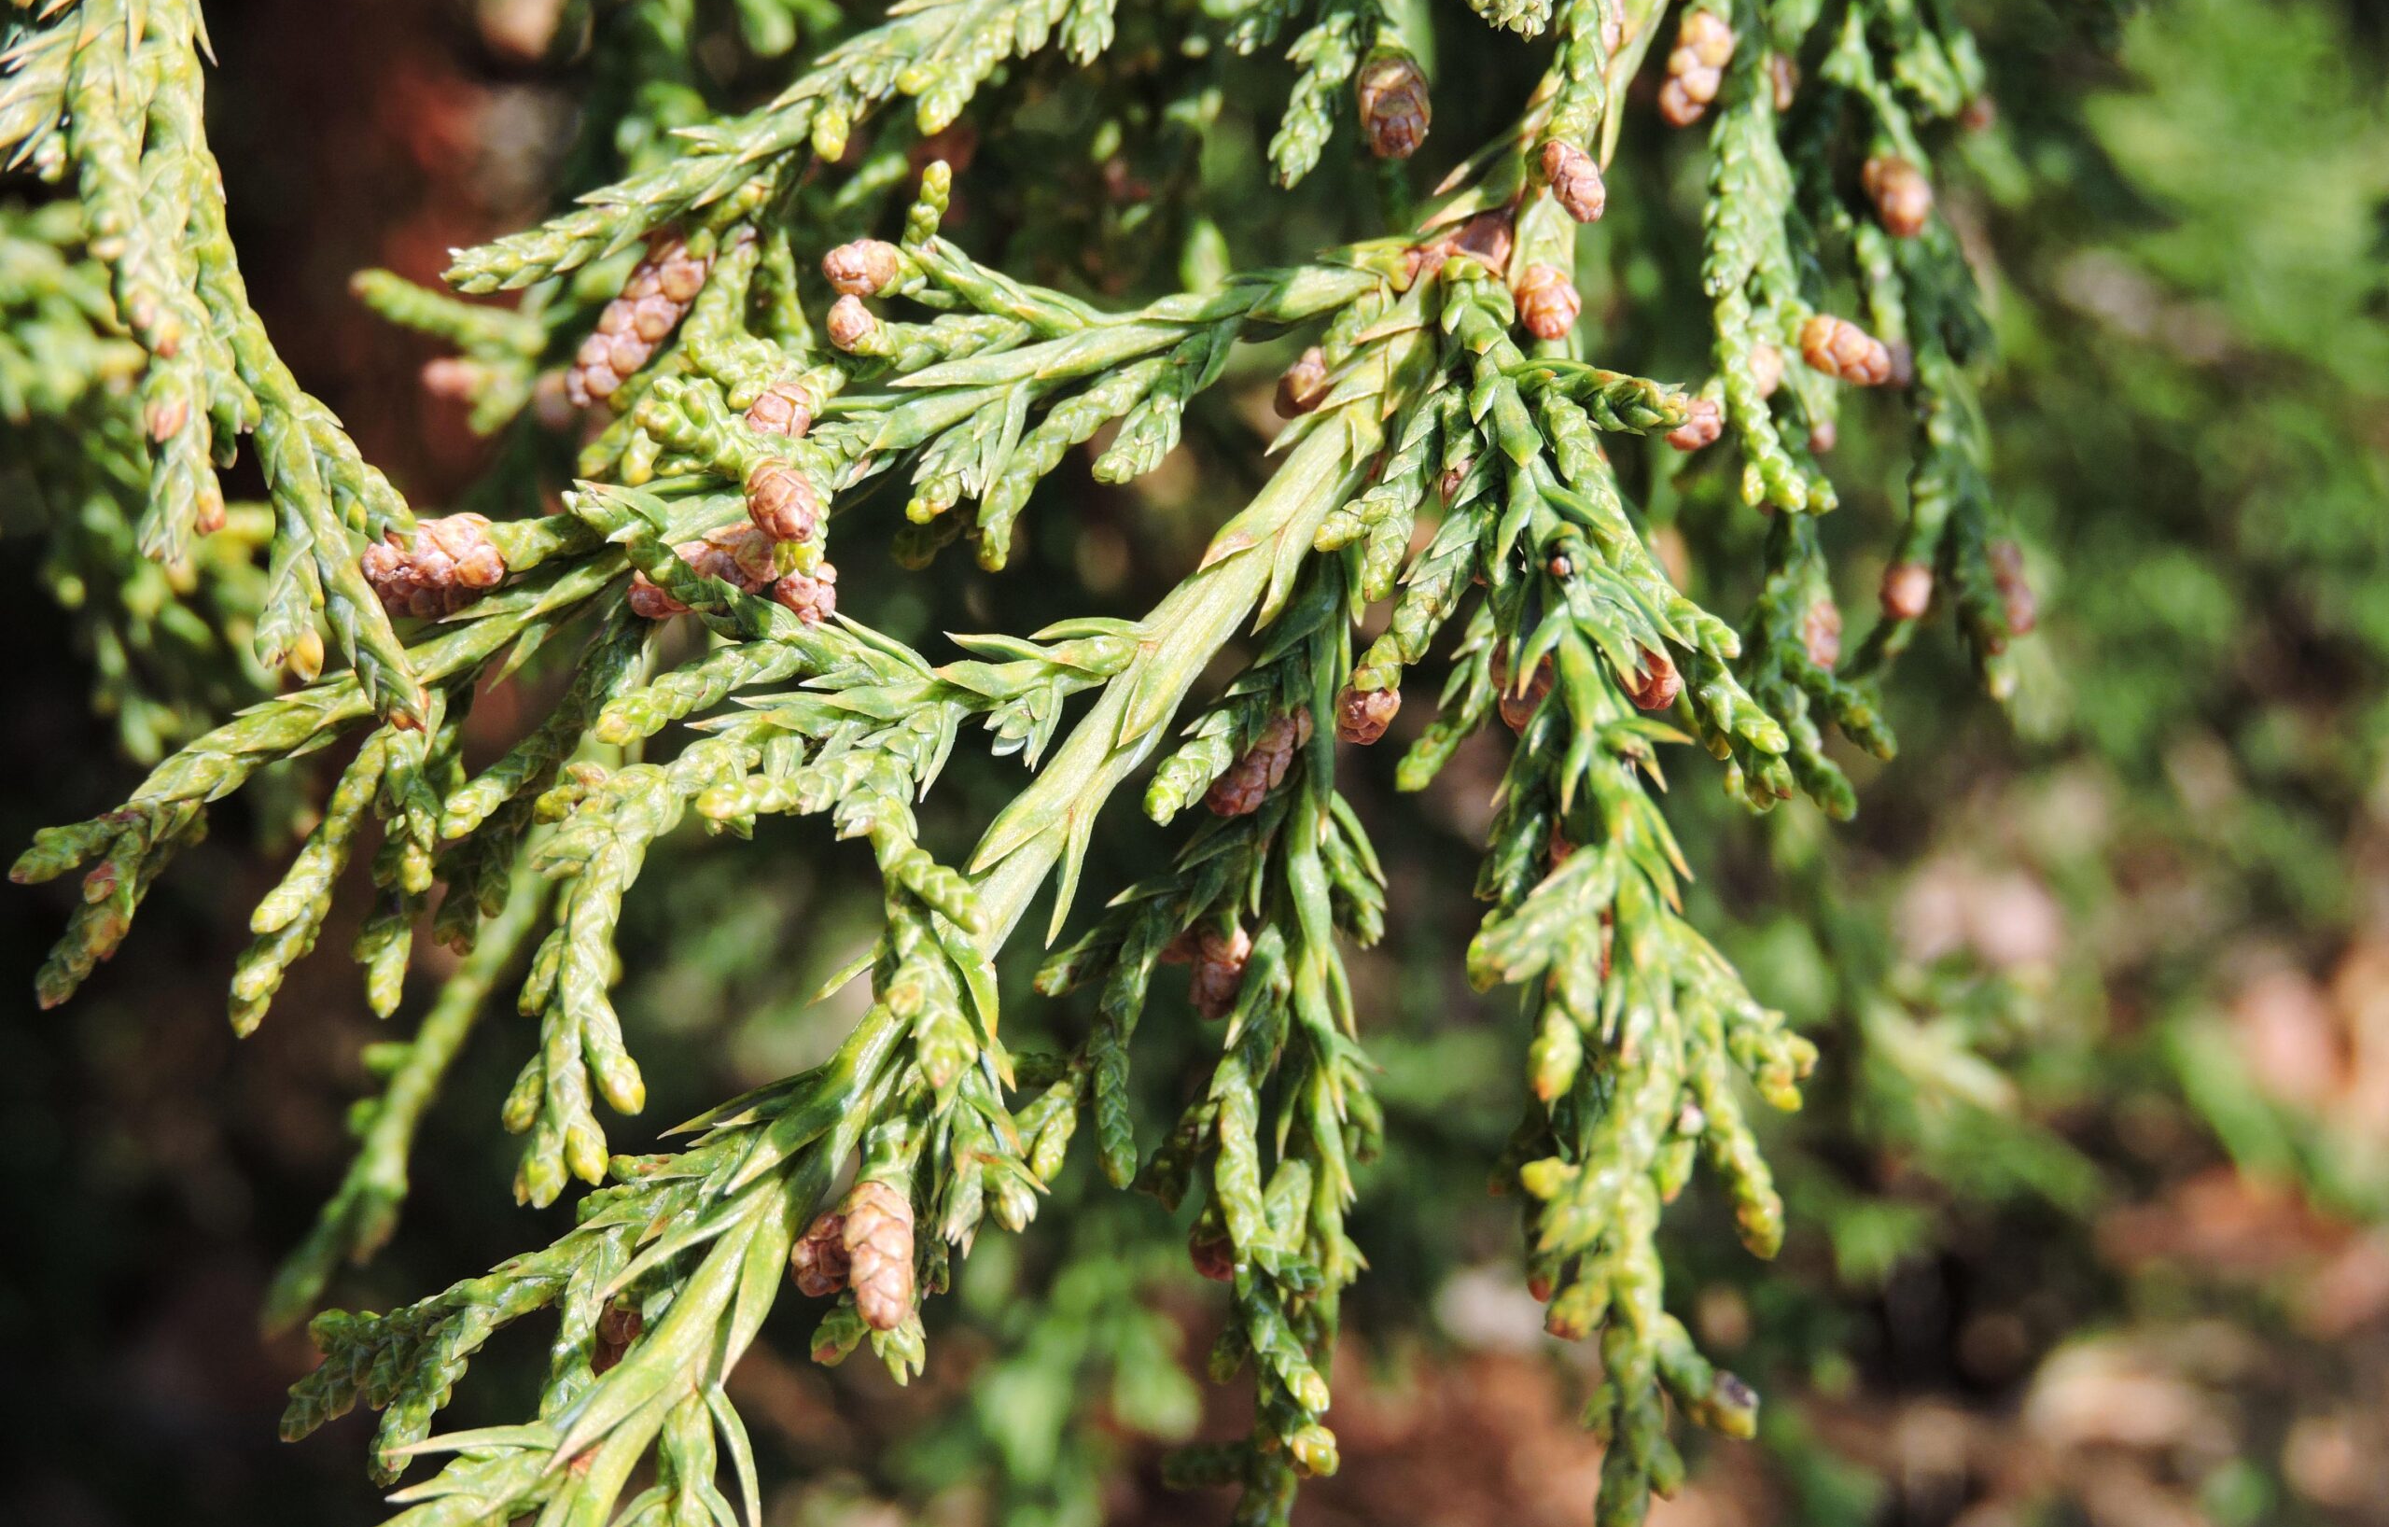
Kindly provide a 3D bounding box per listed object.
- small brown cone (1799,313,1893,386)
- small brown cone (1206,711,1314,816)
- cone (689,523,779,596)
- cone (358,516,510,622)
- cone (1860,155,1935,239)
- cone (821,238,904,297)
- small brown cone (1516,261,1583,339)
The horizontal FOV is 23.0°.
[{"bbox_3d":[0.038,-0.024,0.345,0.006,0.004,0.004,26,0,14],"label":"small brown cone"},{"bbox_3d":[0.004,0.000,0.335,0.004,0.007,0.004,38,6,0],"label":"small brown cone"},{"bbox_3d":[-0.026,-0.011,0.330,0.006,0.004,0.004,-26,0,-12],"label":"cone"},{"bbox_3d":[-0.043,-0.011,0.330,0.008,0.005,0.005,-7,0,-11],"label":"cone"},{"bbox_3d":[0.043,-0.035,0.360,0.004,0.005,0.004,-26,-18,0],"label":"cone"},{"bbox_3d":[-0.019,-0.028,0.335,0.005,0.003,0.003,-9,0,-24],"label":"cone"},{"bbox_3d":[0.020,-0.026,0.330,0.003,0.004,0.003,-13,-23,0],"label":"small brown cone"}]

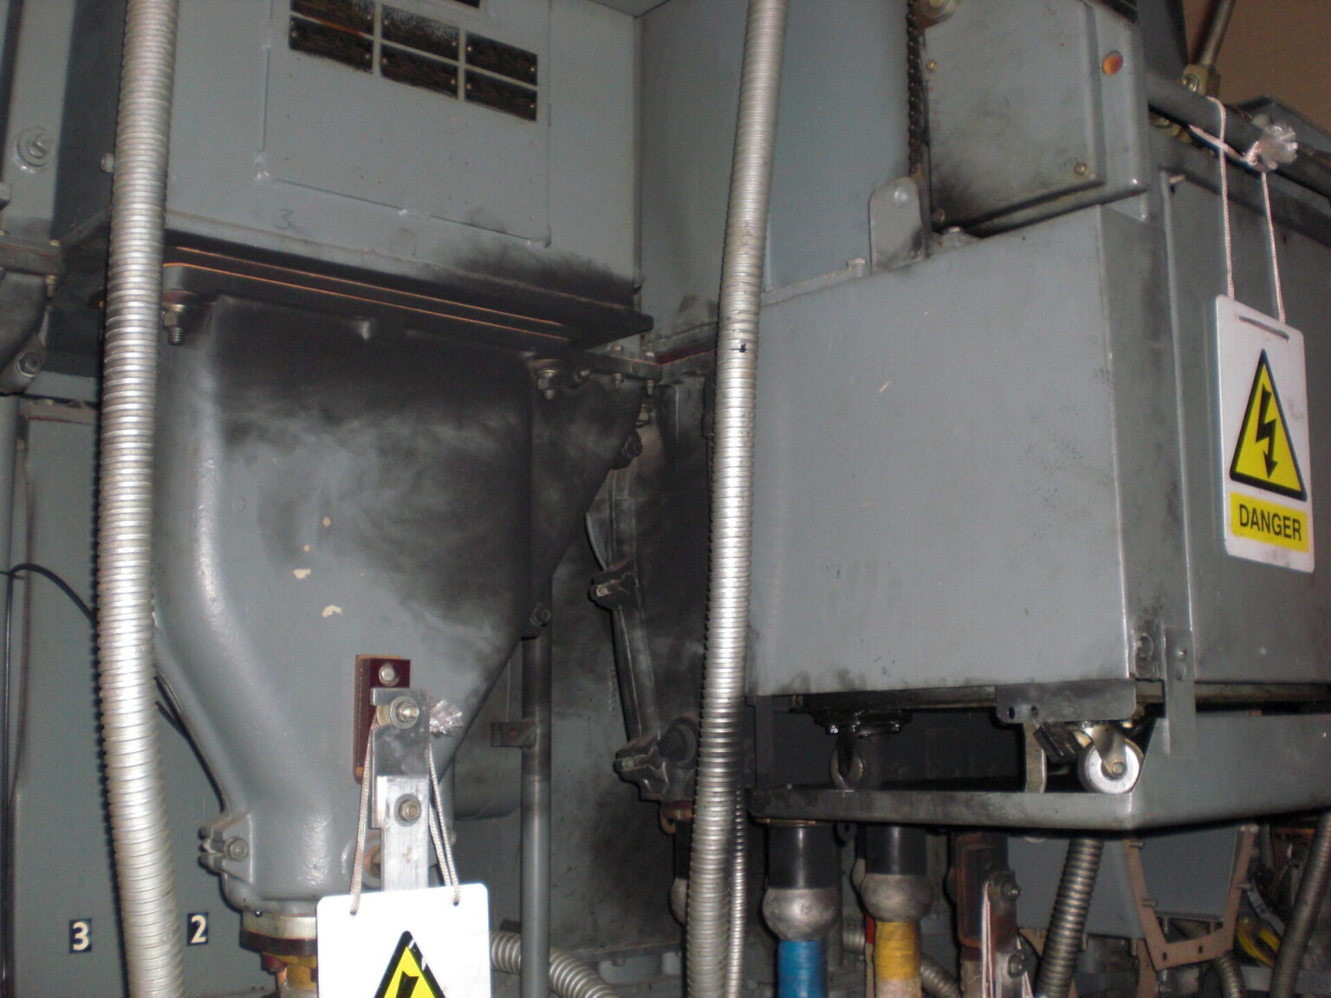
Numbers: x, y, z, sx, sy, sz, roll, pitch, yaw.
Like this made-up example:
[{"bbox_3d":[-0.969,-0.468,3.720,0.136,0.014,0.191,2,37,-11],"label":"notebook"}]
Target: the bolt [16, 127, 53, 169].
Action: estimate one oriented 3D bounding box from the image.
[{"bbox_3d":[-0.456,-0.255,1.058,0.031,0.031,0.011,8,-13,-42],"label":"bolt"}]

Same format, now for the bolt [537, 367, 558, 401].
[{"bbox_3d":[-0.110,-0.108,1.360,0.022,0.030,0.022,8,-13,-42],"label":"bolt"}]

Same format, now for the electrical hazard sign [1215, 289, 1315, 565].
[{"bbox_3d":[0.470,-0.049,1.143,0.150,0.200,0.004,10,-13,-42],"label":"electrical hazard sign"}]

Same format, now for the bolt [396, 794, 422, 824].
[{"bbox_3d":[-0.194,0.238,1.116,0.025,0.025,0.015,8,-13,-42],"label":"bolt"}]

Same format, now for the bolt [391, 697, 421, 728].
[{"bbox_3d":[-0.199,0.166,1.136,0.025,0.025,0.021,8,-13,-42],"label":"bolt"}]

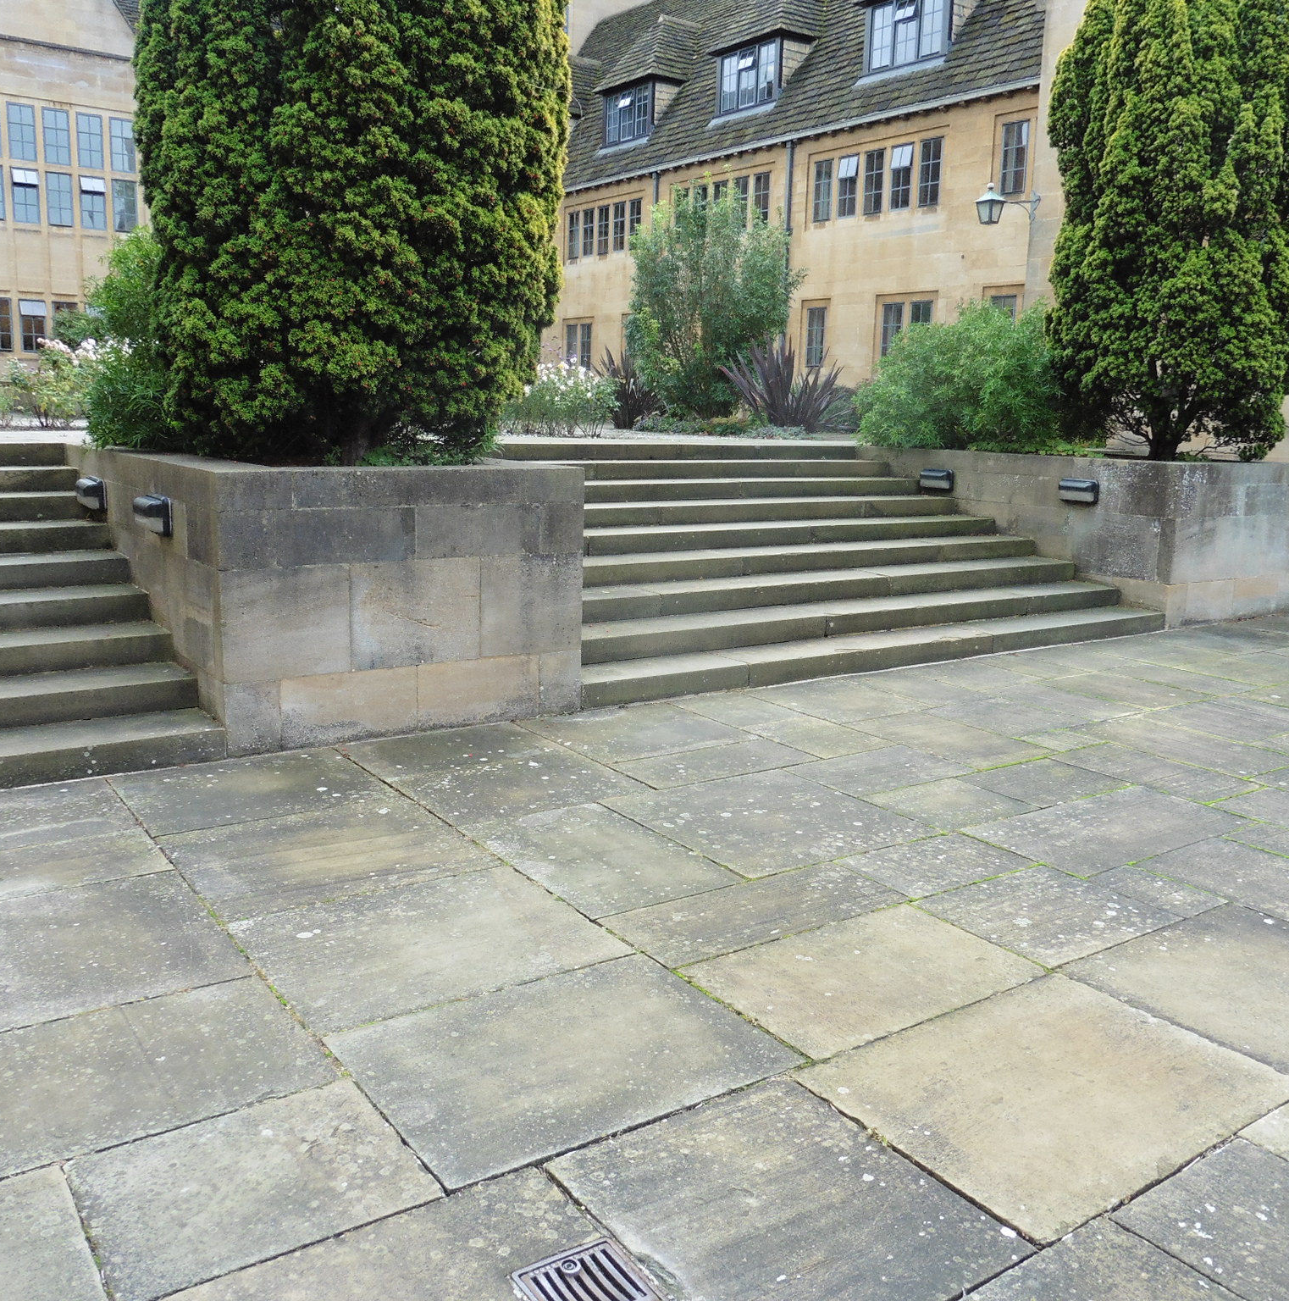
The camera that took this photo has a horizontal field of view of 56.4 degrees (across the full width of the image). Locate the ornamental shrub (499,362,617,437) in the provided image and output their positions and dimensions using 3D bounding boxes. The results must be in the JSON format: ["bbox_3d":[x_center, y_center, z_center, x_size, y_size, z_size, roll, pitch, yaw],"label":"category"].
[{"bbox_3d":[-0.965,-2.691,12.877,1.350,0.820,1.150,1,11,-4],"label":"ornamental shrub"}]

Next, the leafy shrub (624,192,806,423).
[{"bbox_3d":[1.365,-6.628,23.068,3.150,4.200,2.800,2,11,3],"label":"leafy shrub"}]

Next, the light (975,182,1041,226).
[{"bbox_3d":[4.618,-5.678,15.294,0.830,0.550,0.380,4,12,10],"label":"light"}]

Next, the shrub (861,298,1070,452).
[{"bbox_3d":[3.211,-2.704,11.850,2.200,1.500,2.000,5,12,14],"label":"shrub"}]

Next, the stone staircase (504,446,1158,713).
[{"bbox_3d":[0.851,-0.863,9.190,5.342,1.248,3.604,-6,14,-34],"label":"stone staircase"}]

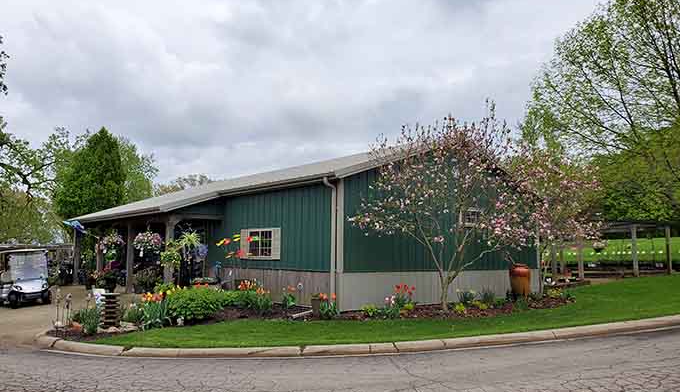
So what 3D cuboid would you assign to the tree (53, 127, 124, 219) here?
[{"bbox_3d":[-13.247,0.365,26.545,4.100,8.030,4.100,4,-7,-26],"label":"tree"}]

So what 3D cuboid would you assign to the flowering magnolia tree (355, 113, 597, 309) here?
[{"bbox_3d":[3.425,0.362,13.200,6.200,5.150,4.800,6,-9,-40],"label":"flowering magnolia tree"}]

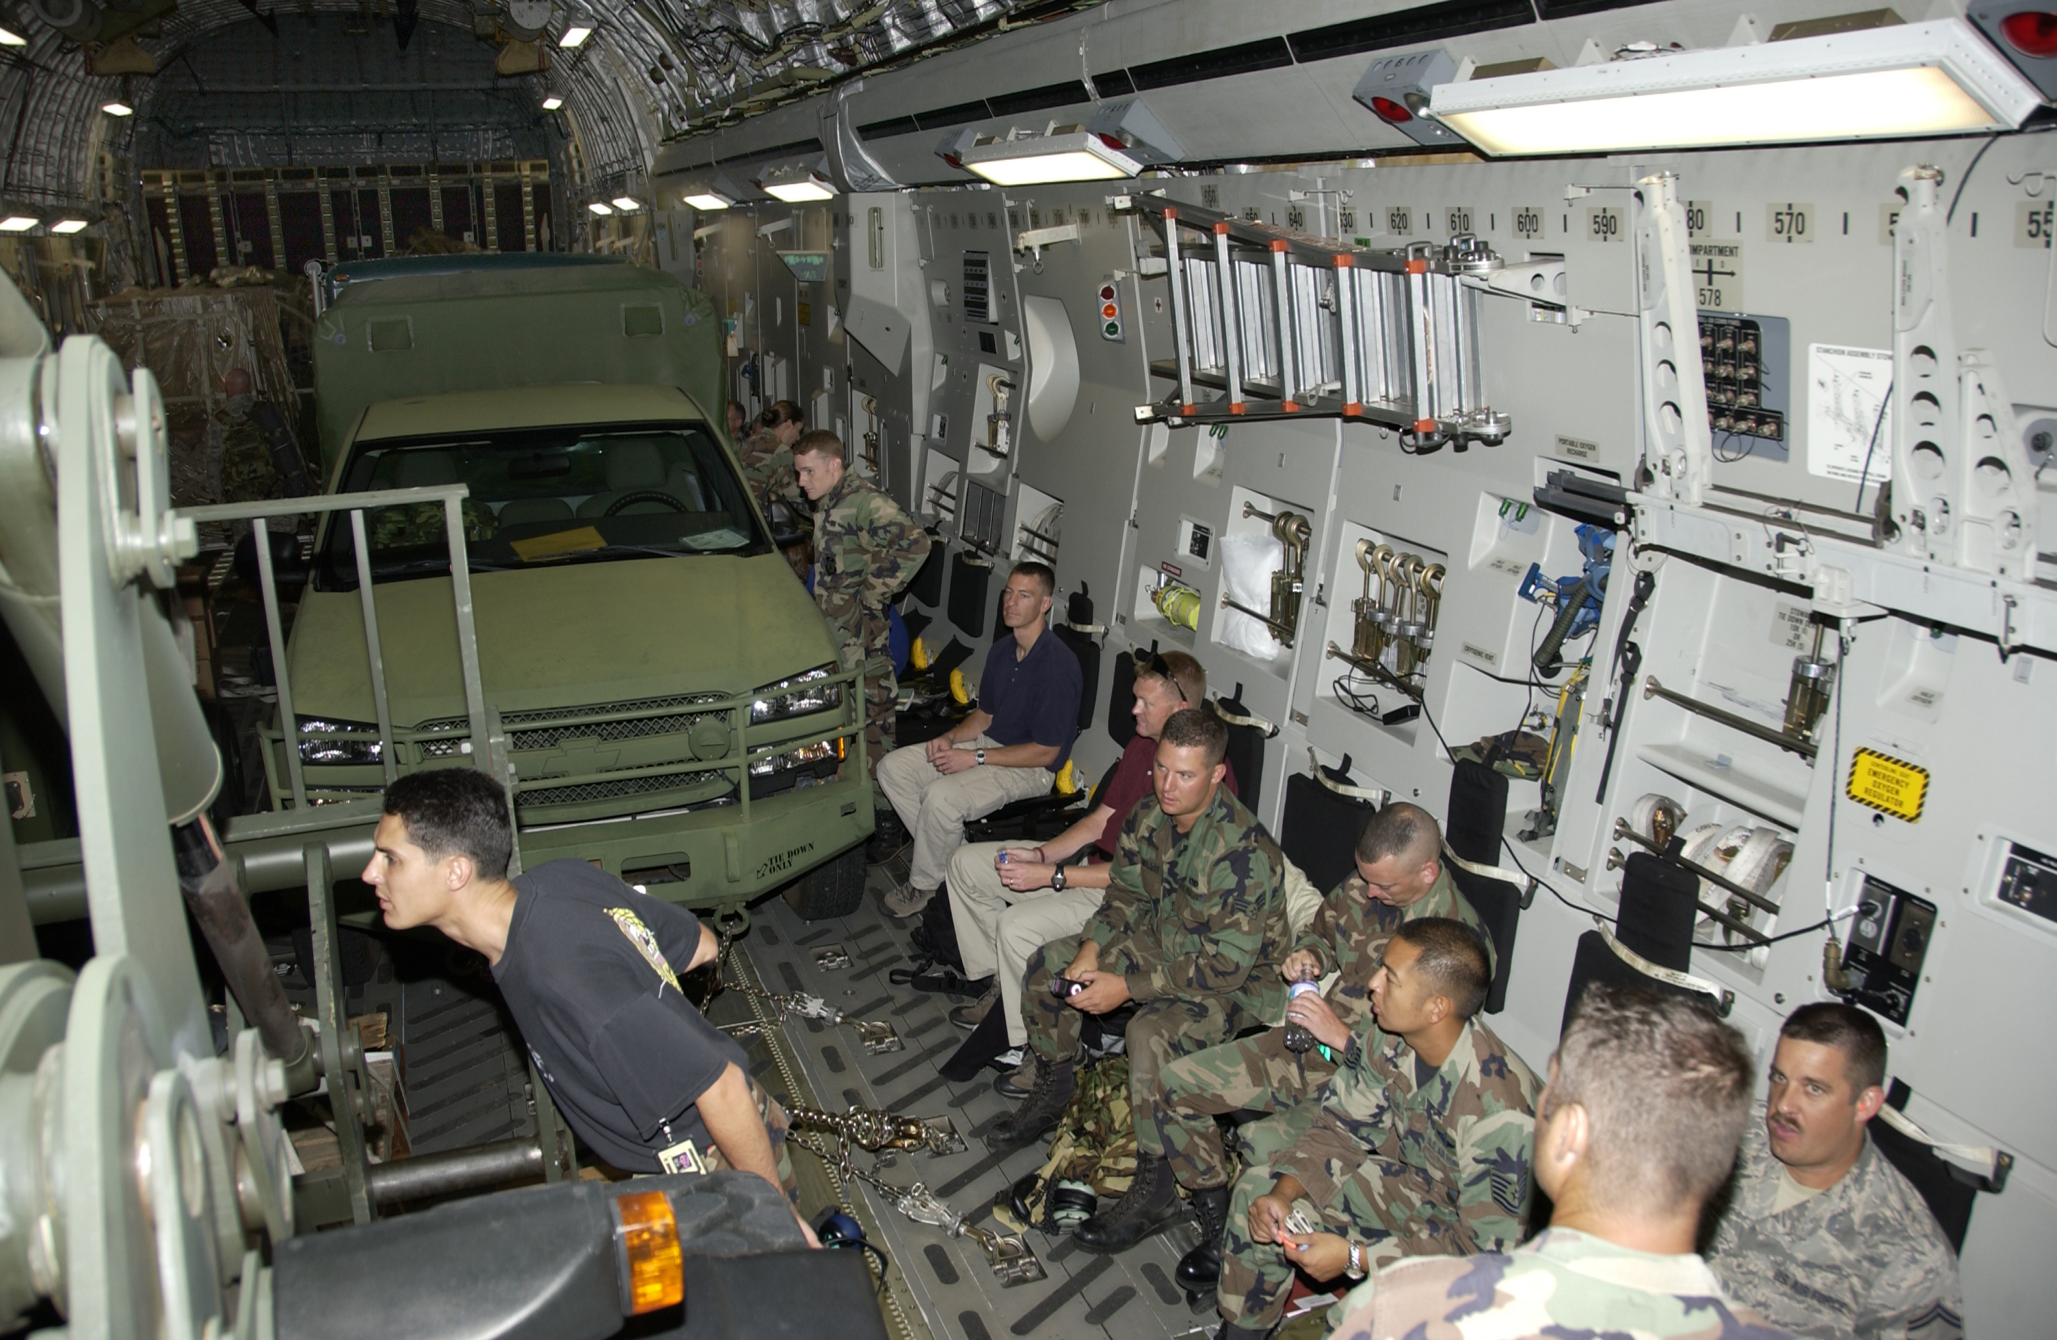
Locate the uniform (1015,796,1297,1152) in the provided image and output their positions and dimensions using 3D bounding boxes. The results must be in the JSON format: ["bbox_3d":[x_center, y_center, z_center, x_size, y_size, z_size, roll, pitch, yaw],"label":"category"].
[{"bbox_3d":[0.378,0.758,4.122,0.720,0.950,0.630,-10,19,-33],"label":"uniform"}]

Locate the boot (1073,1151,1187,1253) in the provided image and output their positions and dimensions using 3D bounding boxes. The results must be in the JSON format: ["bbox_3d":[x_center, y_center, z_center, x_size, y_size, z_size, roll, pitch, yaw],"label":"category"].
[{"bbox_3d":[0.274,1.364,3.972,0.300,0.240,0.115,-6,18,-21],"label":"boot"}]

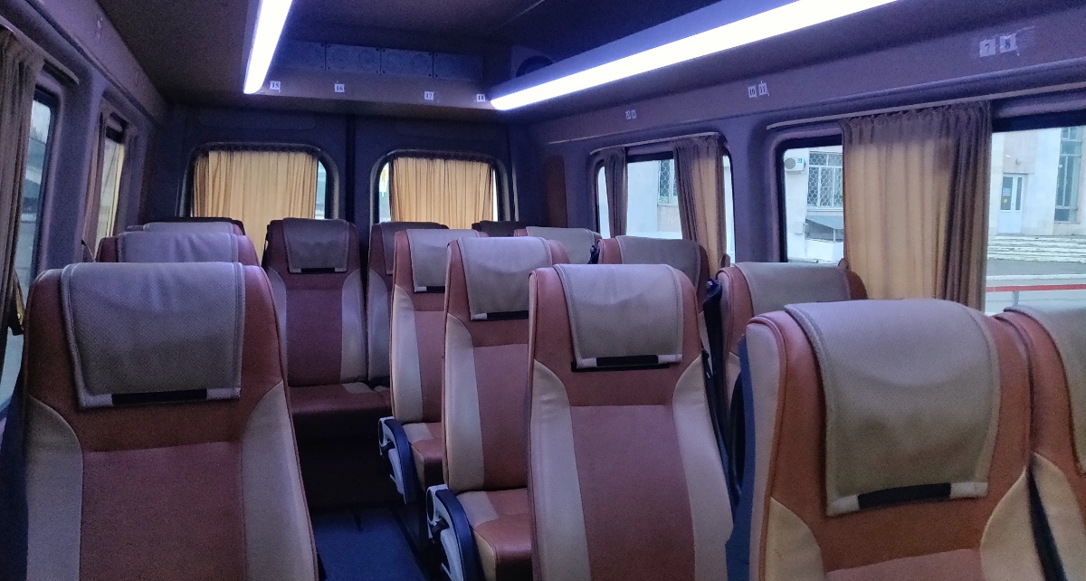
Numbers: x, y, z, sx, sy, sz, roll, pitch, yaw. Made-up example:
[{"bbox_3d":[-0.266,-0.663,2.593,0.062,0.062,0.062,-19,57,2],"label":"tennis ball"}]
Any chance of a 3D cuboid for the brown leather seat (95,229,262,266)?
[{"bbox_3d":[-0.892,0.312,1.941,0.475,0.865,0.760,-2,8,-22],"label":"brown leather seat"}]

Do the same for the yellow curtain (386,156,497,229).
[{"bbox_3d":[-0.491,-0.368,3.906,0.545,0.600,0.060,-2,8,-22],"label":"yellow curtain"}]

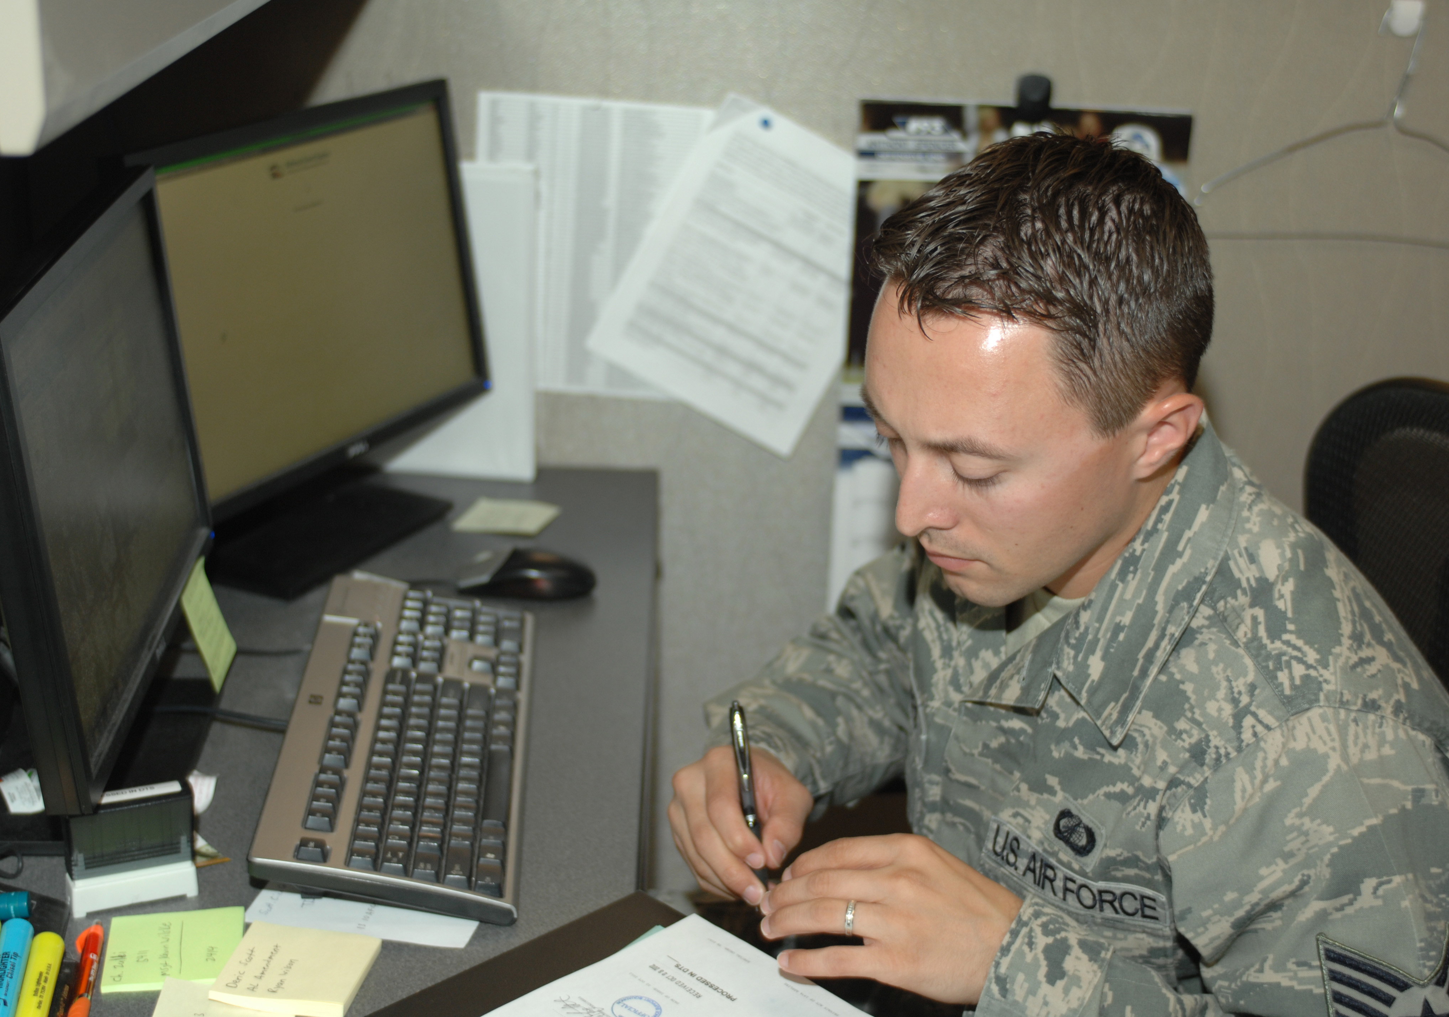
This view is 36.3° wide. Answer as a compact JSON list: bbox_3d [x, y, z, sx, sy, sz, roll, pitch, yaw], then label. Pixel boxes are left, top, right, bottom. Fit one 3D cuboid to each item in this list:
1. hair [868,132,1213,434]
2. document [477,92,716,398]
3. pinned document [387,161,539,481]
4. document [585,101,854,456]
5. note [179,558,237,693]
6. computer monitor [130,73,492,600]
[{"bbox_3d":[0.173,-0.119,1.180,0.195,0.167,0.160,-28,30,-18],"label":"hair"},{"bbox_3d":[-0.126,-0.240,2.062,0.216,0.279,0.005,4,20,-2],"label":"document"},{"bbox_3d":[-0.295,-0.174,2.063,0.240,0.292,0.030,3,20,2],"label":"pinned document"},{"bbox_3d":[0.034,-0.215,2.069,0.216,0.279,0.008,28,17,-10],"label":"document"},{"bbox_3d":[-0.373,0.084,1.603,0.006,0.076,0.076,-14,22,4],"label":"note"},{"bbox_3d":[-0.362,-0.153,1.877,0.170,0.375,0.444,11,21,22],"label":"computer monitor"}]

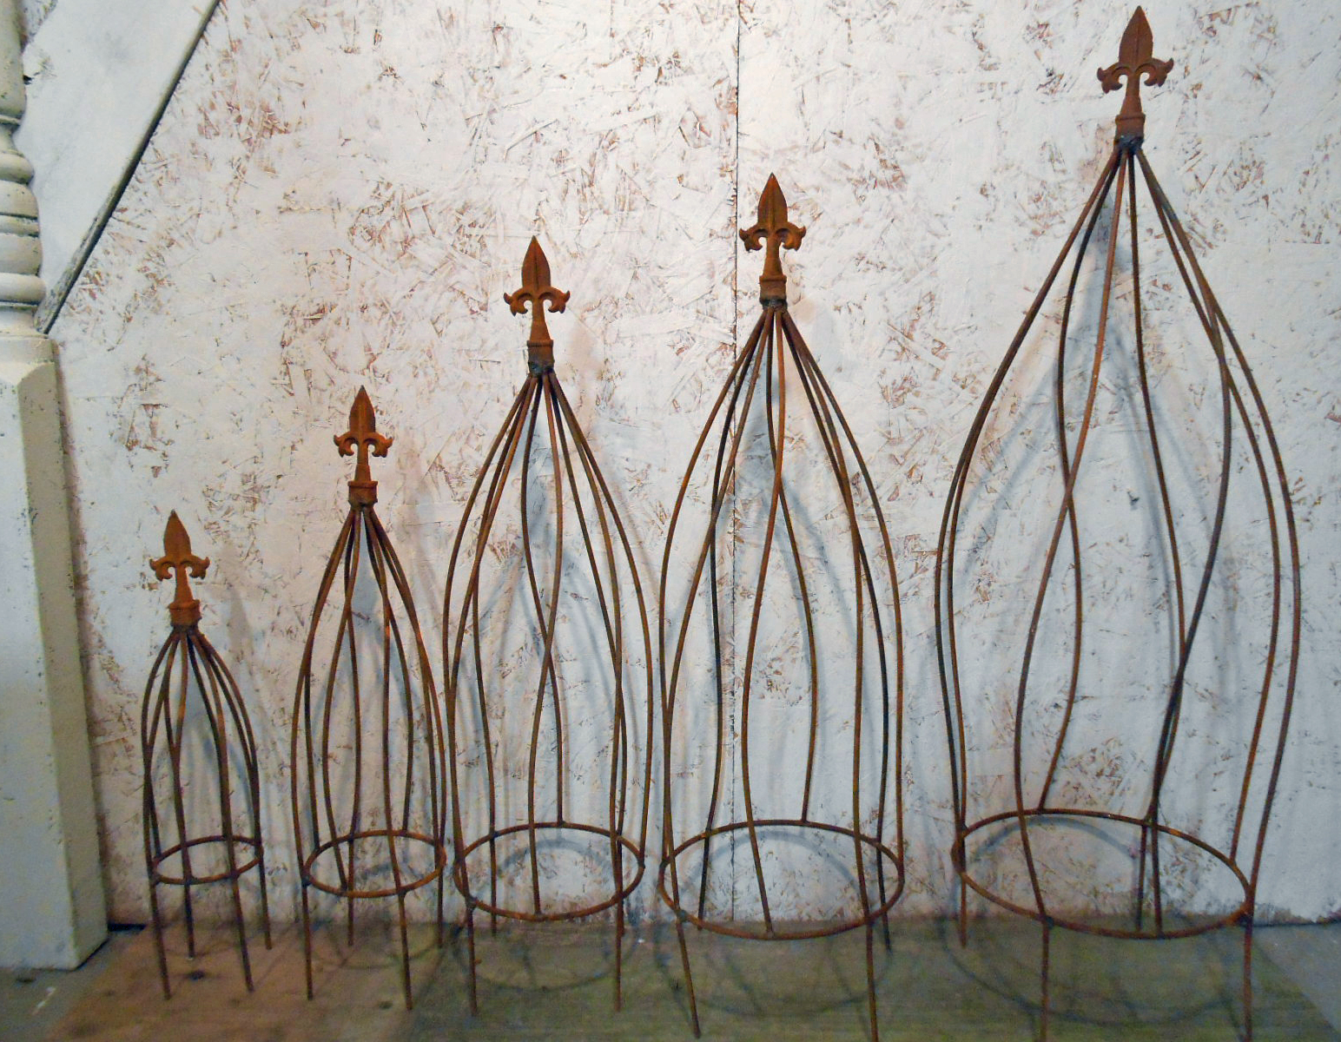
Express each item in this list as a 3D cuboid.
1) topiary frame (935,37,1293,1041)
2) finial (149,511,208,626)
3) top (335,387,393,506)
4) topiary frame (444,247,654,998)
[{"bbox_3d":[0.469,0.016,1.105,0.355,1.049,0.355,0,9,0],"label":"topiary frame"},{"bbox_3d":[-0.538,0.053,1.145,0.066,0.129,0.034,-2,9,0],"label":"finial"},{"bbox_3d":[-0.335,-0.081,1.139,0.066,0.130,0.033,2,9,0],"label":"top"},{"bbox_3d":[-0.138,0.119,1.147,0.230,0.830,0.230,0,9,0],"label":"topiary frame"}]

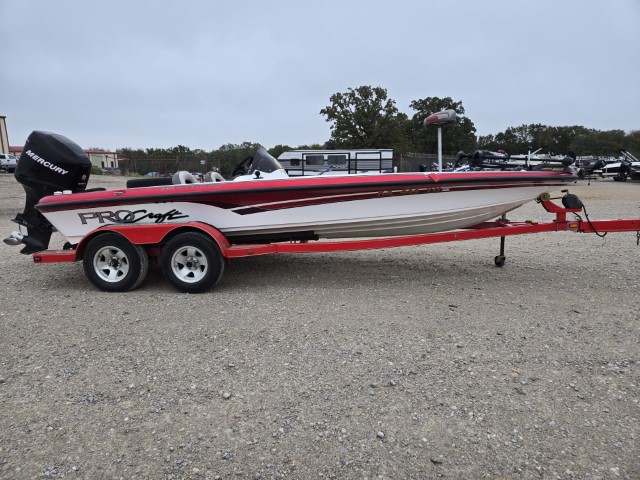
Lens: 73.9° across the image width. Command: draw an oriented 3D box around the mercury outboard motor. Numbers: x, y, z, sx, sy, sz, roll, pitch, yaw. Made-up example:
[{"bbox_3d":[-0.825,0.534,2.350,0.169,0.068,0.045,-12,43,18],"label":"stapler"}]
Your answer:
[{"bbox_3d":[-3.568,-0.625,5.598,0.940,1.570,0.580,11,11,0],"label":"mercury outboard motor"}]

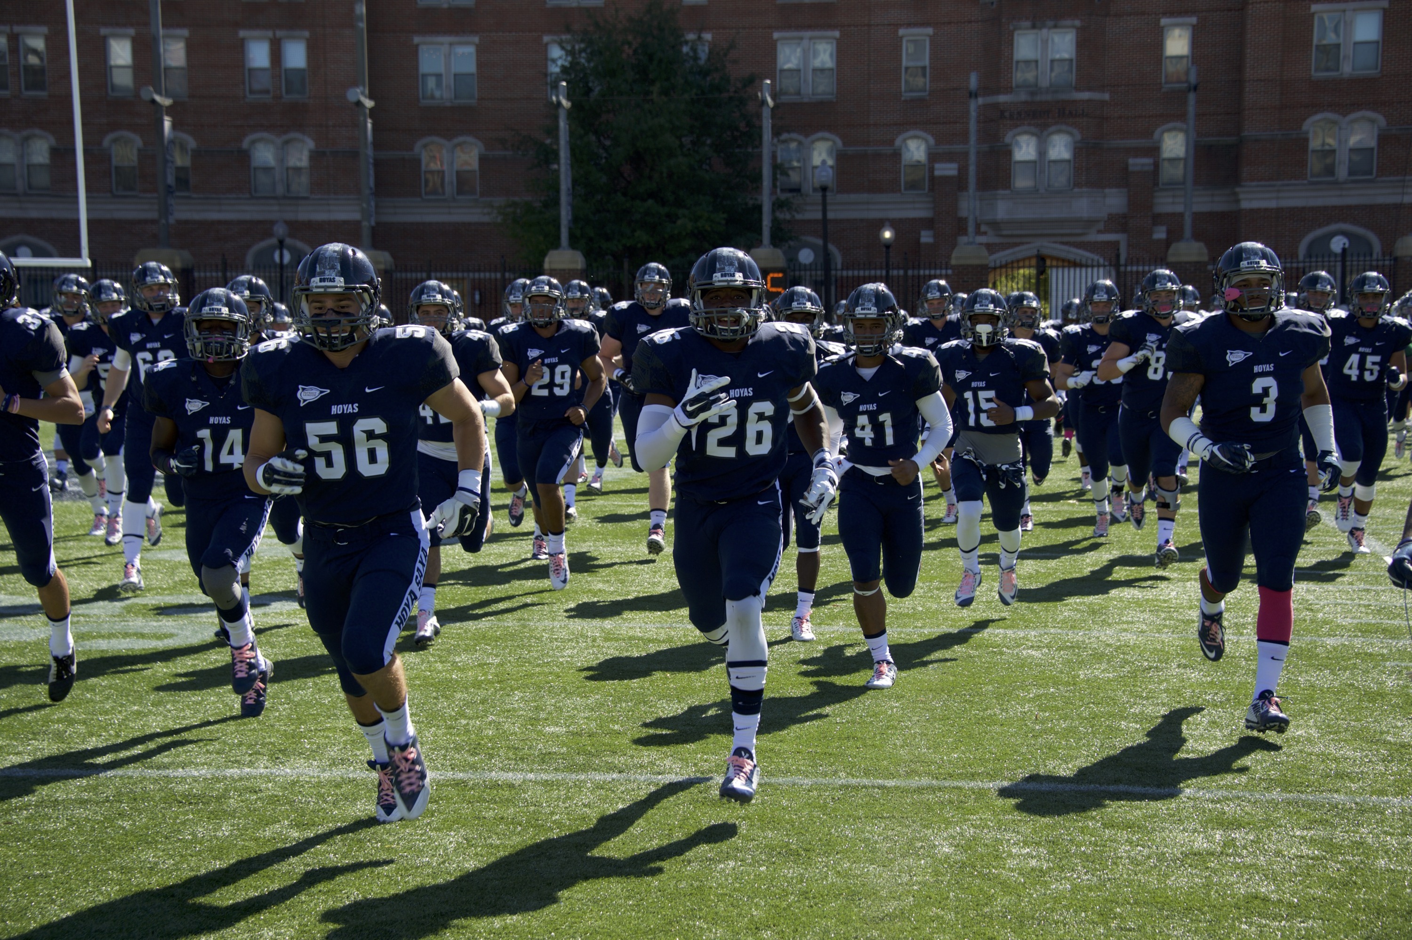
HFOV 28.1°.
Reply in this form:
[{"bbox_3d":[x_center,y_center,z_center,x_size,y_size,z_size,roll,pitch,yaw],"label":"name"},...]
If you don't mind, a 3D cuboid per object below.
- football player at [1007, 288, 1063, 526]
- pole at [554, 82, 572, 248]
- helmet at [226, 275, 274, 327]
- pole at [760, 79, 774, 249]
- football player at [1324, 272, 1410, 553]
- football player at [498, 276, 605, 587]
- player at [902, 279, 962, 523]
[{"bbox_3d":[2.312,-0.428,20.500,0.620,1.746,0.850,0,3,0],"label":"football player"},{"bbox_3d":[-3.189,-6.779,63.102,0.360,3.850,0.360,0,3,0],"label":"pole"},{"bbox_3d":[-2.268,-0.832,14.000,0.245,0.275,0.305,0,3,5],"label":"helmet"},{"bbox_3d":[1.354,-6.804,63.102,0.300,3.850,0.300,0,3,0],"label":"pole"},{"bbox_3d":[4.405,-0.386,18.800,0.620,1.860,0.750,1,3,13],"label":"football player"},{"bbox_3d":[-0.912,-0.234,16.599,0.620,1.801,0.850,0,3,-4],"label":"football player"},{"bbox_3d":[1.695,-0.513,21.000,0.660,1.805,0.750,0,3,3],"label":"player"}]

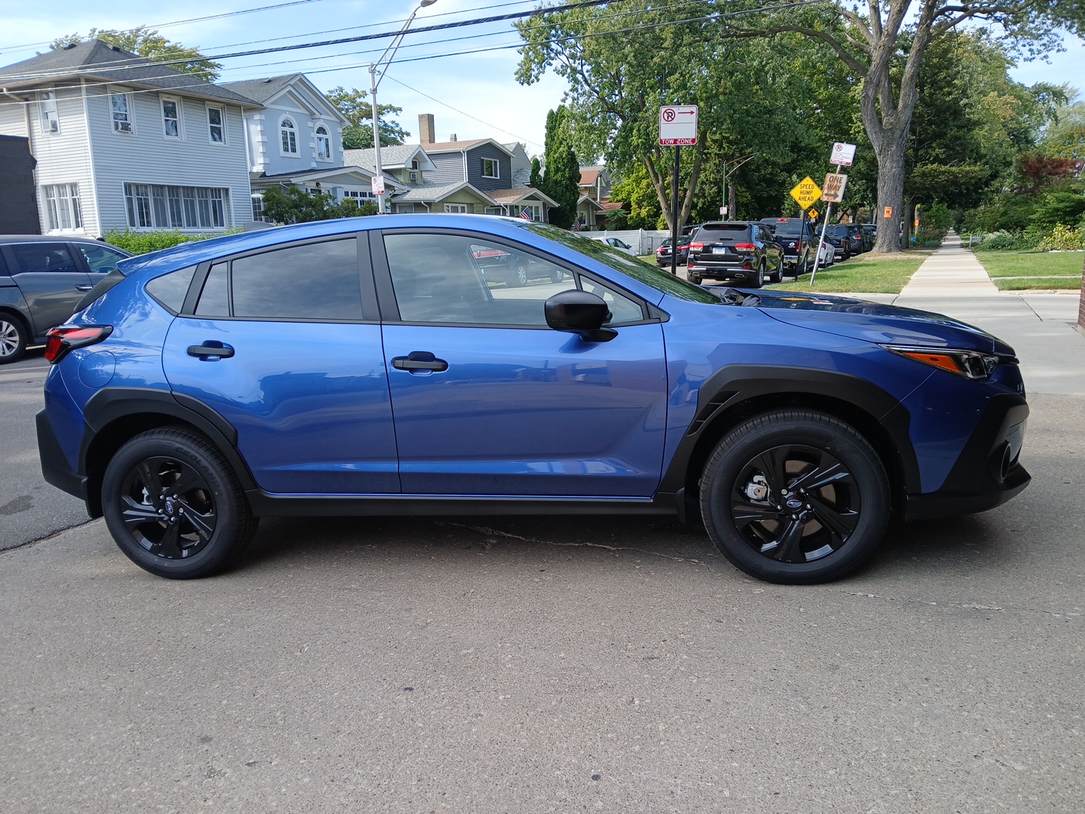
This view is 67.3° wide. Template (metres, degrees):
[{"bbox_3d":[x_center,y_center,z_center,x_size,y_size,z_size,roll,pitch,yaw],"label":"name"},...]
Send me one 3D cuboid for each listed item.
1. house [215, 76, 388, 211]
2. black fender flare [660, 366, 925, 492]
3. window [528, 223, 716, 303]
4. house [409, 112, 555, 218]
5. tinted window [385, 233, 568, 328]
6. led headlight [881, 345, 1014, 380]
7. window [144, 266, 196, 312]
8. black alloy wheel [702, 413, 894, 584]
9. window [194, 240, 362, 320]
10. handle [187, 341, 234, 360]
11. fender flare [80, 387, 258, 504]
[{"bbox_3d":[-14.080,-10.478,36.927,11.500,8.100,8.400,5,14,26],"label":"house"},{"bbox_3d":[0.905,0.073,3.068,0.950,0.505,0.110,-2,11,11],"label":"black fender flare"},{"bbox_3d":[0.417,-0.664,3.898,0.907,0.110,1.420,26,16,4],"label":"window"},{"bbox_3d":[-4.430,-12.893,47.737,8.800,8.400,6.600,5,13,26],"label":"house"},{"bbox_3d":[-0.257,-0.522,3.305,0.861,0.393,0.040,2,-12,8],"label":"tinted window"},{"bbox_3d":[1.507,-0.197,3.110,0.500,0.155,0.380,-2,11,11],"label":"led headlight"},{"bbox_3d":[-1.651,-0.523,3.597,0.226,0.232,0.030,5,-12,20],"label":"window"},{"bbox_3d":[0.978,0.347,3.191,0.695,0.695,0.230,-2,11,11],"label":"black alloy wheel"},{"bbox_3d":[-1.101,-0.548,3.468,0.784,0.366,0.040,4,-12,14],"label":"window"},{"bbox_3d":[-1.394,-0.237,3.424,0.220,0.078,0.050,3,8,10],"label":"handle"},{"bbox_3d":[-1.646,0.142,3.566,0.870,0.490,0.110,-2,11,11],"label":"fender flare"}]

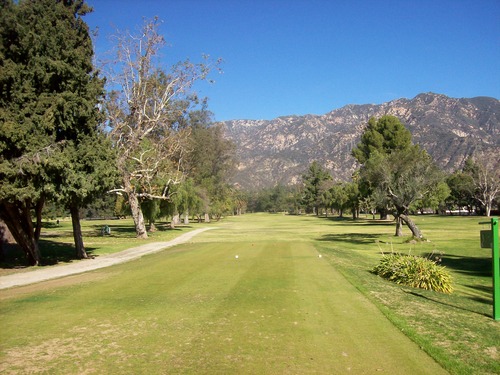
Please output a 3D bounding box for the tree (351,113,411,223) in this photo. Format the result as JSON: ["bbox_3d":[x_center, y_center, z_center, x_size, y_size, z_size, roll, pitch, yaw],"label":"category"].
[{"bbox_3d":[20.973,-3.154,82.000,9.600,16.800,9.400,0,-2,0],"label":"tree"}]

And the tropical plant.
[{"bbox_3d":[4.131,2.123,13.300,1.200,0.680,3.200,1,-2,-14],"label":"tropical plant"}]

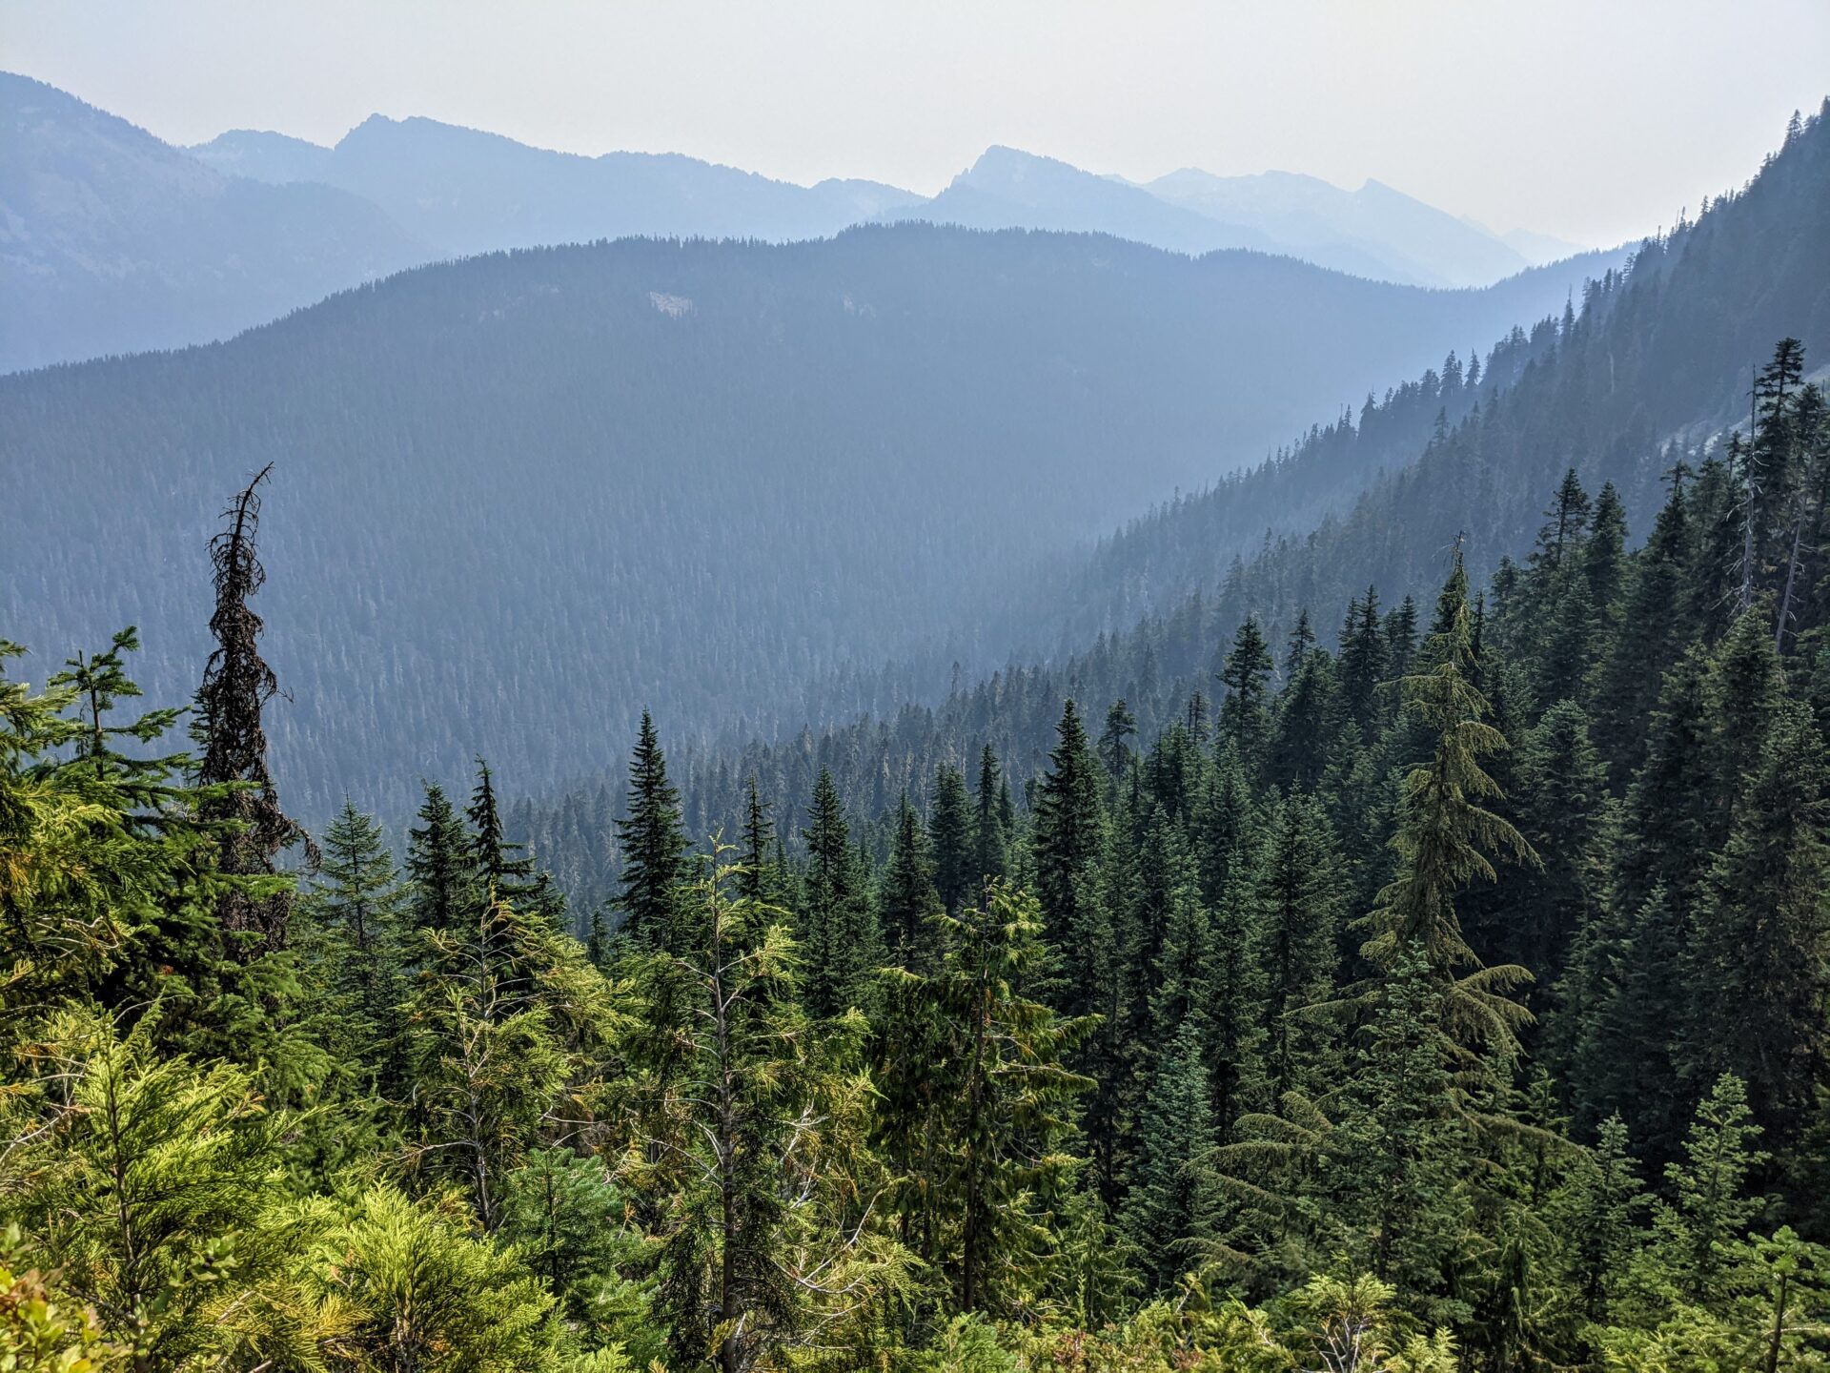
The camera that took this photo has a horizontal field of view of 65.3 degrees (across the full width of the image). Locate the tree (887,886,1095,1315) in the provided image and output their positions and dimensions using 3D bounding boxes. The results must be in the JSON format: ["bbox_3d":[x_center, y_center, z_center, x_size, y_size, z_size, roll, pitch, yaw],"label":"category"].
[{"bbox_3d":[0.955,5.438,17.846,2.610,6.290,2.610,0,14,0],"label":"tree"}]

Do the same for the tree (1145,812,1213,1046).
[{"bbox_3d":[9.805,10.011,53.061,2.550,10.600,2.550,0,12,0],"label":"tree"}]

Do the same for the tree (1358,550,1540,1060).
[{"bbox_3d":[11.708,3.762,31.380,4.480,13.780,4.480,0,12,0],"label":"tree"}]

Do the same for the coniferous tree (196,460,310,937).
[{"bbox_3d":[-12.058,1.309,26.092,2.140,10.610,2.140,0,14,0],"label":"coniferous tree"}]

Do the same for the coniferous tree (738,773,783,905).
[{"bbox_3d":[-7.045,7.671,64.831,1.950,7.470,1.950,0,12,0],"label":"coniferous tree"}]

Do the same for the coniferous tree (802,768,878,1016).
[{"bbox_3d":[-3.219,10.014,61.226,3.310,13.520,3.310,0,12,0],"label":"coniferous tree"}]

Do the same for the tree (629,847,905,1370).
[{"bbox_3d":[-1.555,4.838,15.119,2.920,6.650,2.920,0,14,0],"label":"tree"}]

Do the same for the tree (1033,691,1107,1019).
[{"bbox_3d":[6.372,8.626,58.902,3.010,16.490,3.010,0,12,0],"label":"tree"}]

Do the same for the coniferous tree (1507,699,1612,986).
[{"bbox_3d":[28.811,8.012,63.835,4.670,15.430,4.670,0,14,0],"label":"coniferous tree"}]

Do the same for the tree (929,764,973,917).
[{"bbox_3d":[2.311,11.684,90.515,2.720,14.090,2.720,0,14,0],"label":"tree"}]

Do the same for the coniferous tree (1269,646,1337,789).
[{"bbox_3d":[24.104,3.614,88.503,4.340,13.100,4.340,0,14,0],"label":"coniferous tree"}]

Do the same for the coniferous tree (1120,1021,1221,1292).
[{"bbox_3d":[6.672,12.375,37.214,2.650,7.790,2.650,0,12,0],"label":"coniferous tree"}]

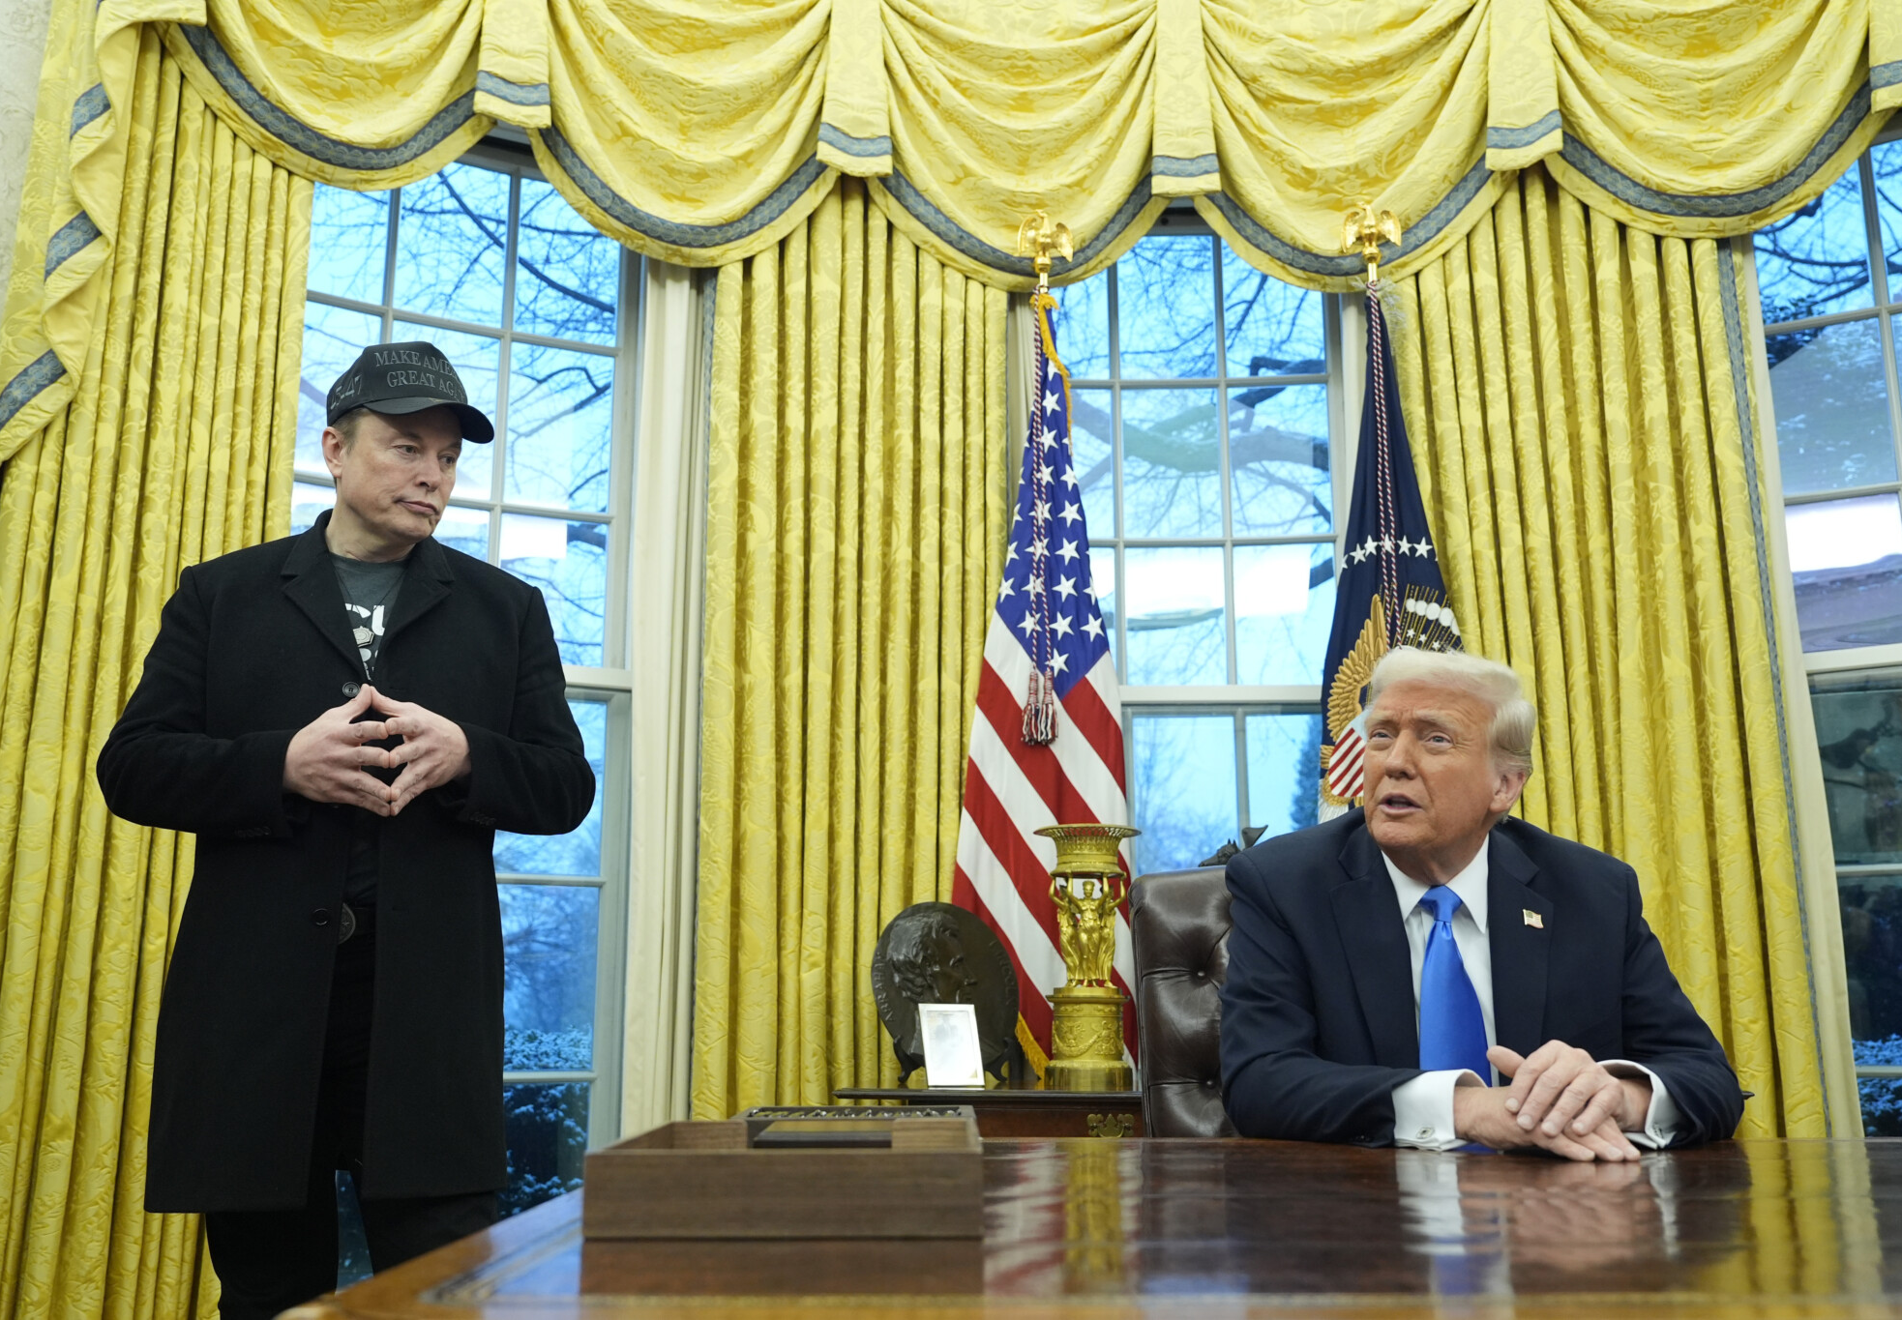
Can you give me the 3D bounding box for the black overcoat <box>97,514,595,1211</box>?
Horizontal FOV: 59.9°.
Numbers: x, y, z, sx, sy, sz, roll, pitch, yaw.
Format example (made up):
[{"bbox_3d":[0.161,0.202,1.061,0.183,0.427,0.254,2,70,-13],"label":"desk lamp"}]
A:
[{"bbox_3d":[-0.755,0.241,2.097,0.630,0.890,0.390,5,-14,-23],"label":"black overcoat"}]

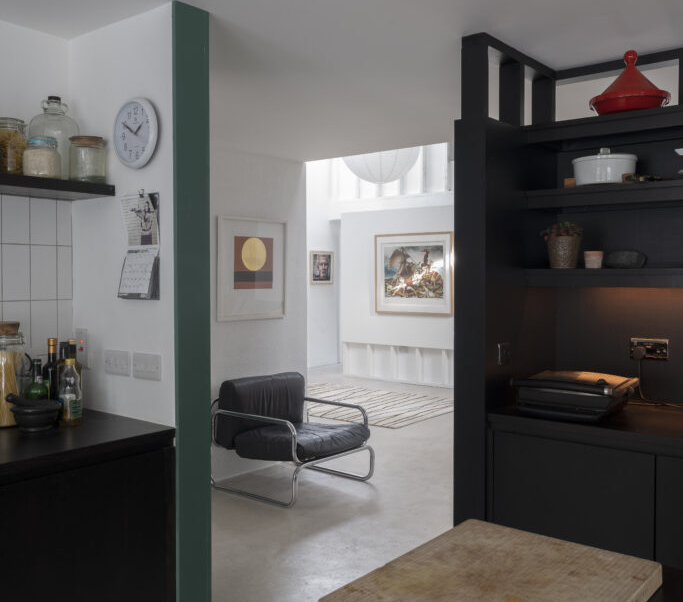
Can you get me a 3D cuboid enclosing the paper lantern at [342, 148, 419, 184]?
[{"bbox_3d":[0.392,-1.574,6.850,0.800,0.780,0.800,2,2,38],"label":"paper lantern"}]

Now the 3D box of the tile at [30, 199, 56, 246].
[{"bbox_3d":[-1.084,-0.292,2.481,0.009,0.180,0.099,1,2,38],"label":"tile"}]

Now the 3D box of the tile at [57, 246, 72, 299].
[{"bbox_3d":[-1.035,-0.103,2.548,0.009,0.198,0.060,1,2,38],"label":"tile"}]

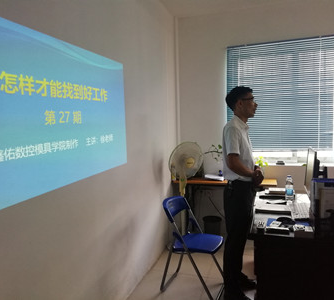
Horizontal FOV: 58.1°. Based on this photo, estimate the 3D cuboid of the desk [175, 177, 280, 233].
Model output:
[{"bbox_3d":[0.672,0.710,3.536,1.170,0.750,0.370,0,6,17],"label":"desk"}]

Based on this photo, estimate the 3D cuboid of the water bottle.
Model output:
[{"bbox_3d":[1.039,0.314,2.523,0.065,0.215,0.065,0,6,17],"label":"water bottle"}]

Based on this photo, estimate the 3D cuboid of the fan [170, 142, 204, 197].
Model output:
[{"bbox_3d":[0.199,0.519,3.337,0.410,1.200,0.380,-5,7,-27],"label":"fan"}]

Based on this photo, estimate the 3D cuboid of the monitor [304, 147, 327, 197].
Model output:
[{"bbox_3d":[1.234,0.218,2.419,0.180,0.420,0.460,0,6,17],"label":"monitor"}]

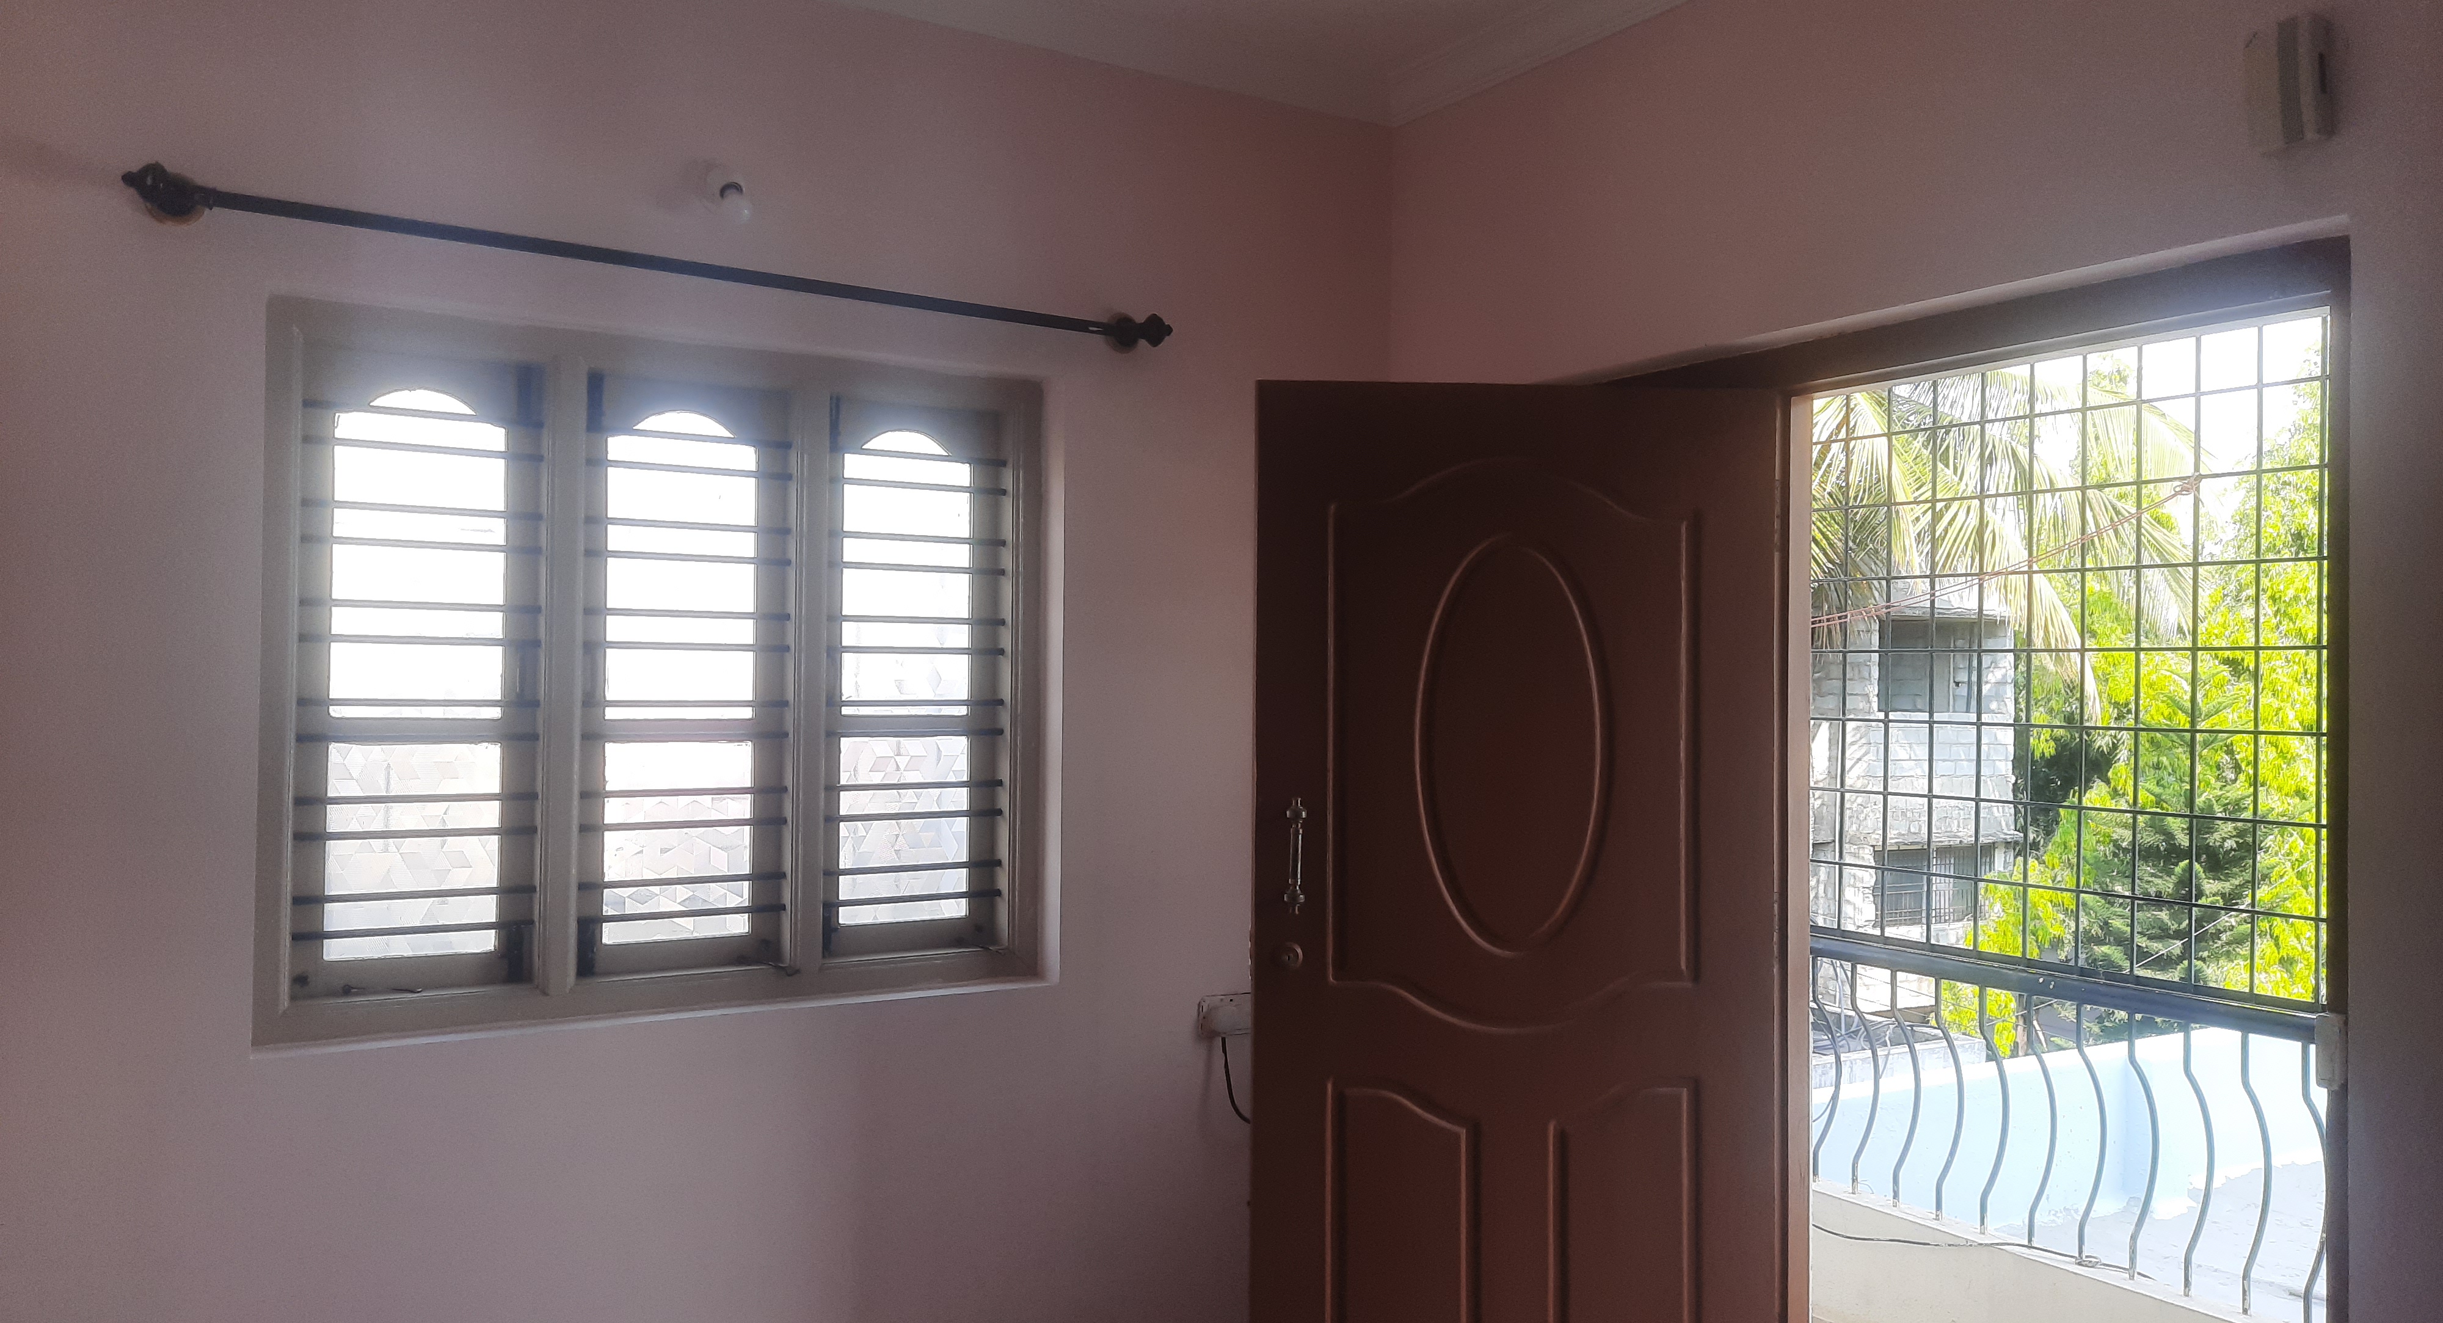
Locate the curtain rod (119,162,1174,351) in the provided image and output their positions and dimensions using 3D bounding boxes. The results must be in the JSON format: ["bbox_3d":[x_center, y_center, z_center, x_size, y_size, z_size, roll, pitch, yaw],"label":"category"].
[{"bbox_3d":[-0.869,-0.684,3.103,1.804,0.080,0.090,2,-1,-32],"label":"curtain rod"}]

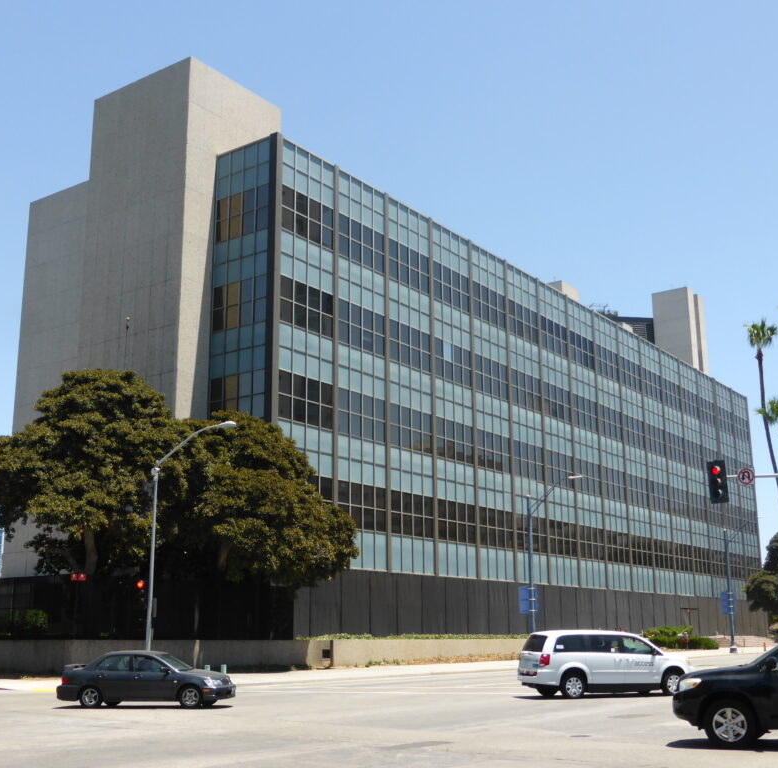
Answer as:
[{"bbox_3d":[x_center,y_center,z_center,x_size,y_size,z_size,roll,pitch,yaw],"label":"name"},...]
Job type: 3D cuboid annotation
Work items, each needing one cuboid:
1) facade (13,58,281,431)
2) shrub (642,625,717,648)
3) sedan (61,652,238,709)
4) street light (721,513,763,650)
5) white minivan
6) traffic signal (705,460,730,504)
[{"bbox_3d":[-14.218,-0.899,60.041,13.820,31.670,7.280,-10,-17,35],"label":"facade"},{"bbox_3d":[27.528,23.772,97.067,3.300,2.100,12.000,-10,-17,35],"label":"shrub"},{"bbox_3d":[-6.227,7.632,26.896,4.510,1.394,1.700,-2,-14,7],"label":"sedan"},{"bbox_3d":[28.111,15.812,81.385,3.550,10.365,0.500,-10,-17,35],"label":"street light"},{"bbox_3d":[6.066,7.817,28.970,5.120,1.750,2.000,4,-14,-16],"label":"white minivan"},{"bbox_3d":[10.444,3.130,32.900,0.600,1.320,0.400,-10,-17,35],"label":"traffic signal"}]

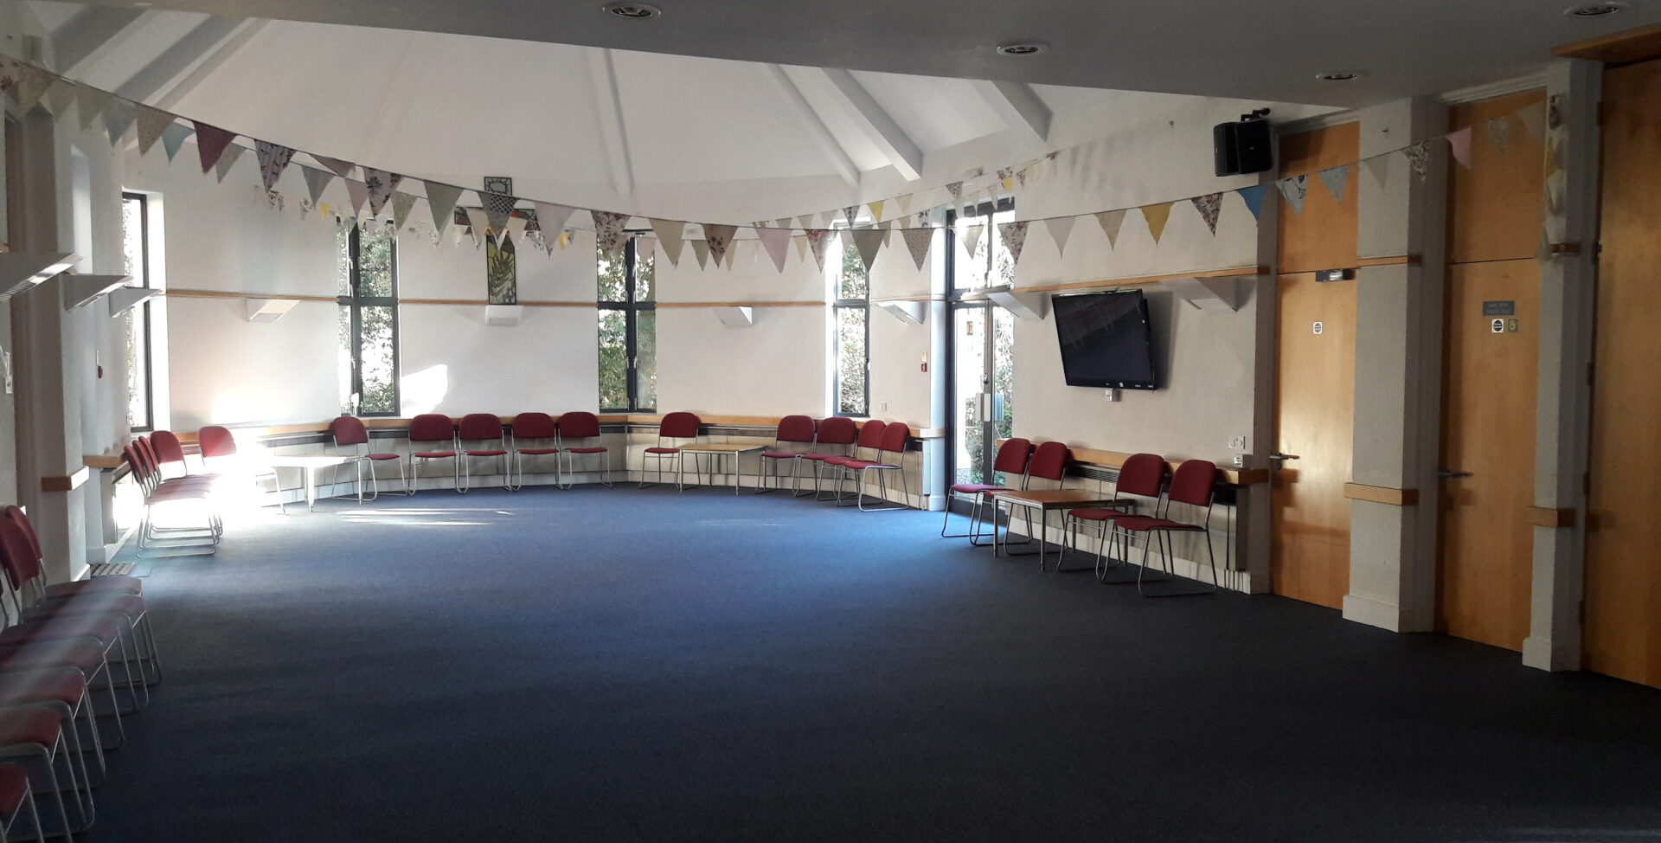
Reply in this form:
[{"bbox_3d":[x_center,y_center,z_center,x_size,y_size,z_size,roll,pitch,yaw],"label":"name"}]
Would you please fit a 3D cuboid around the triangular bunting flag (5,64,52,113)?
[{"bbox_3d":[-3.102,-1.289,5.202,0.183,0.203,0.020,-1,3,-11],"label":"triangular bunting flag"}]

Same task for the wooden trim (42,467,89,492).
[{"bbox_3d":[-4.891,0.362,8.591,0.166,0.086,0.697,-1,3,-22],"label":"wooden trim"}]

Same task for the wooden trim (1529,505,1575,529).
[{"bbox_3d":[3.445,0.453,6.432,0.100,0.085,0.175,-1,3,-21],"label":"wooden trim"}]

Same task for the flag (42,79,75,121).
[{"bbox_3d":[-3.182,-1.327,5.542,0.015,0.170,0.135,3,4,44],"label":"flag"}]

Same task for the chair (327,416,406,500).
[{"bbox_3d":[-4.888,0.384,14.263,0.578,0.830,0.508,1,3,22],"label":"chair"}]

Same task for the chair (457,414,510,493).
[{"bbox_3d":[-3.792,0.337,14.705,0.505,0.822,0.564,-1,4,-23],"label":"chair"}]

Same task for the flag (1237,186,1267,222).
[{"bbox_3d":[1.933,-0.997,6.173,0.147,0.175,0.015,-1,3,-11],"label":"flag"}]

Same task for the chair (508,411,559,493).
[{"bbox_3d":[-3.305,0.334,15.138,0.508,0.830,0.578,-1,3,-20],"label":"chair"}]

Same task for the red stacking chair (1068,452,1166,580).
[{"bbox_3d":[1.960,0.647,9.269,0.564,0.822,0.505,-1,3,-20],"label":"red stacking chair"}]

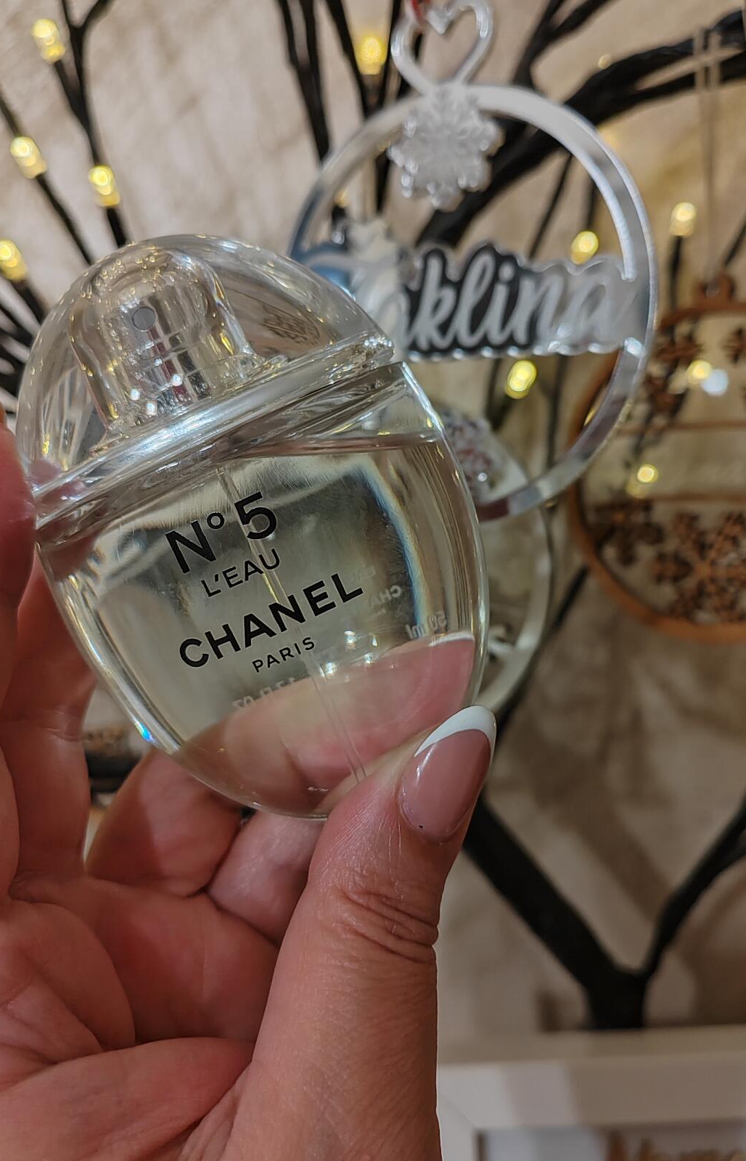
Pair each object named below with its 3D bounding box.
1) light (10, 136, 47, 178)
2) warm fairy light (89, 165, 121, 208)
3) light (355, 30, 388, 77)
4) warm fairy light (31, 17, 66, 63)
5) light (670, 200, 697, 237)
[{"bbox_3d":[-0.125,-0.154,0.330,0.008,0.014,0.008,-28,33,-7],"label":"light"},{"bbox_3d":[-0.098,-0.144,0.330,0.008,0.014,0.008,-16,31,-9],"label":"warm fairy light"},{"bbox_3d":[-0.001,-0.198,0.340,0.008,0.014,0.008,5,16,-3],"label":"light"},{"bbox_3d":[-0.118,-0.197,0.330,0.008,0.014,0.008,-22,32,-7],"label":"warm fairy light"},{"bbox_3d":[0.115,-0.134,0.335,0.008,0.013,0.008,12,40,14],"label":"light"}]

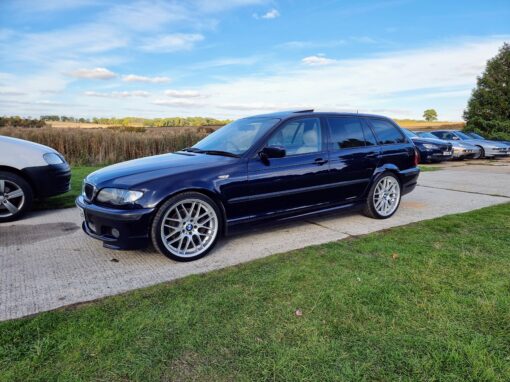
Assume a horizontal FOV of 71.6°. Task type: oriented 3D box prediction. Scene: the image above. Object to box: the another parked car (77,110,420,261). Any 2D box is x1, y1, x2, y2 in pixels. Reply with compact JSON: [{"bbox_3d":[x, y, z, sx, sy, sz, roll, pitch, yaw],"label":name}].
[{"bbox_3d":[0.216,-0.298,4.487,4.470,1.410,1.770,-7,12,-33],"label":"another parked car"}]

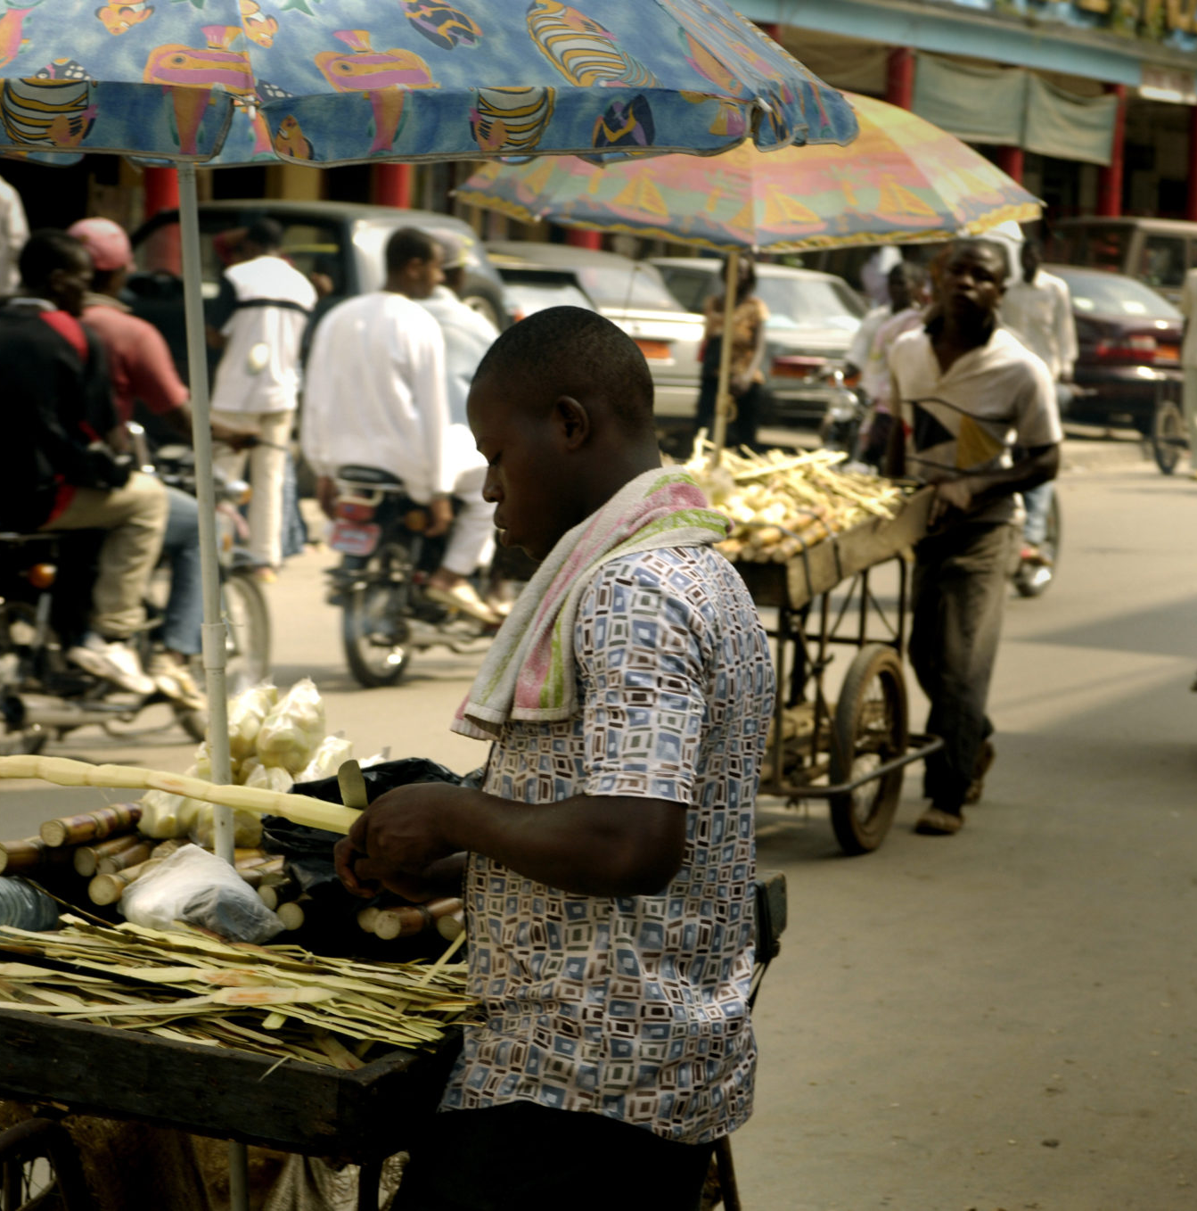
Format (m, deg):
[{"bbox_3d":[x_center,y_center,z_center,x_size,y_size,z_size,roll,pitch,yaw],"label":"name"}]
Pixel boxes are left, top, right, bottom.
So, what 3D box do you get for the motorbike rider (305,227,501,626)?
[{"bbox_3d":[-0.674,-0.664,17.008,0.560,1.520,0.800,4,5,20],"label":"motorbike rider"}]

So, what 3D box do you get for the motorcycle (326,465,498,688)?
[{"bbox_3d":[-0.400,-0.270,16.950,0.750,1.080,1.950,5,5,29],"label":"motorcycle"}]

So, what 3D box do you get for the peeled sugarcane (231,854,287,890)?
[{"bbox_3d":[-0.399,0.314,5.350,0.035,0.040,0.220,2,5,17],"label":"peeled sugarcane"}]

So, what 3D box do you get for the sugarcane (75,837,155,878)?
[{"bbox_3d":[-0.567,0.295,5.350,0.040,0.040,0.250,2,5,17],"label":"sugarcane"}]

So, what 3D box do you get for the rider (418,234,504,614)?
[{"bbox_3d":[-0.420,-0.680,17.000,0.550,1.420,0.750,4,5,28],"label":"rider"}]

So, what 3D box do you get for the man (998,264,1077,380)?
[{"bbox_3d":[2.046,-0.961,21.400,0.520,1.400,0.650,3,5,25],"label":"man"}]

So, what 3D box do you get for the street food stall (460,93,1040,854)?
[{"bbox_3d":[0.456,-0.384,12.662,1.650,2.160,1.700,4,5,20],"label":"street food stall"}]

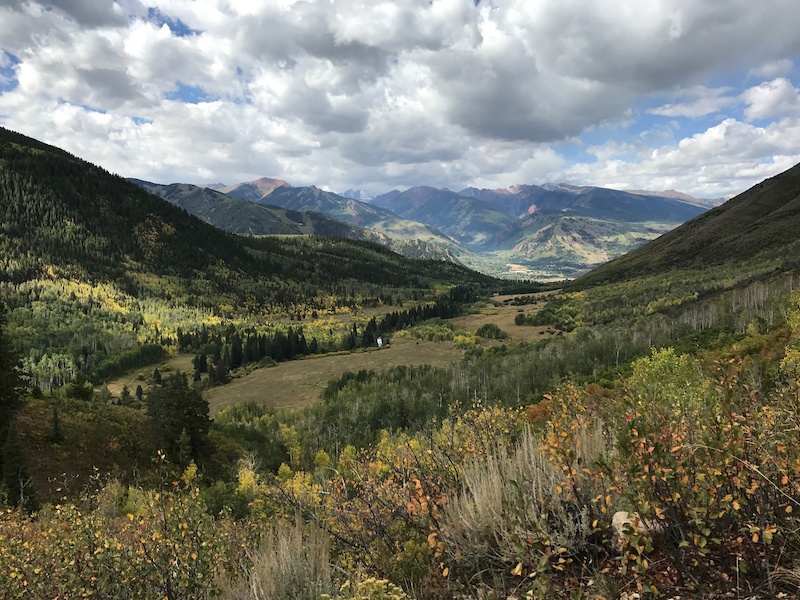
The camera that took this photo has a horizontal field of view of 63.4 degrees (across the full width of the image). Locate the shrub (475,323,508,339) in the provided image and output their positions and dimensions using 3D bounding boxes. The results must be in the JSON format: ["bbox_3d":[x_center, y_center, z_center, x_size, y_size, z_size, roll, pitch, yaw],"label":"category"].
[{"bbox_3d":[50.904,16.968,360.000,18.920,8.900,15.000,0,5,0],"label":"shrub"}]

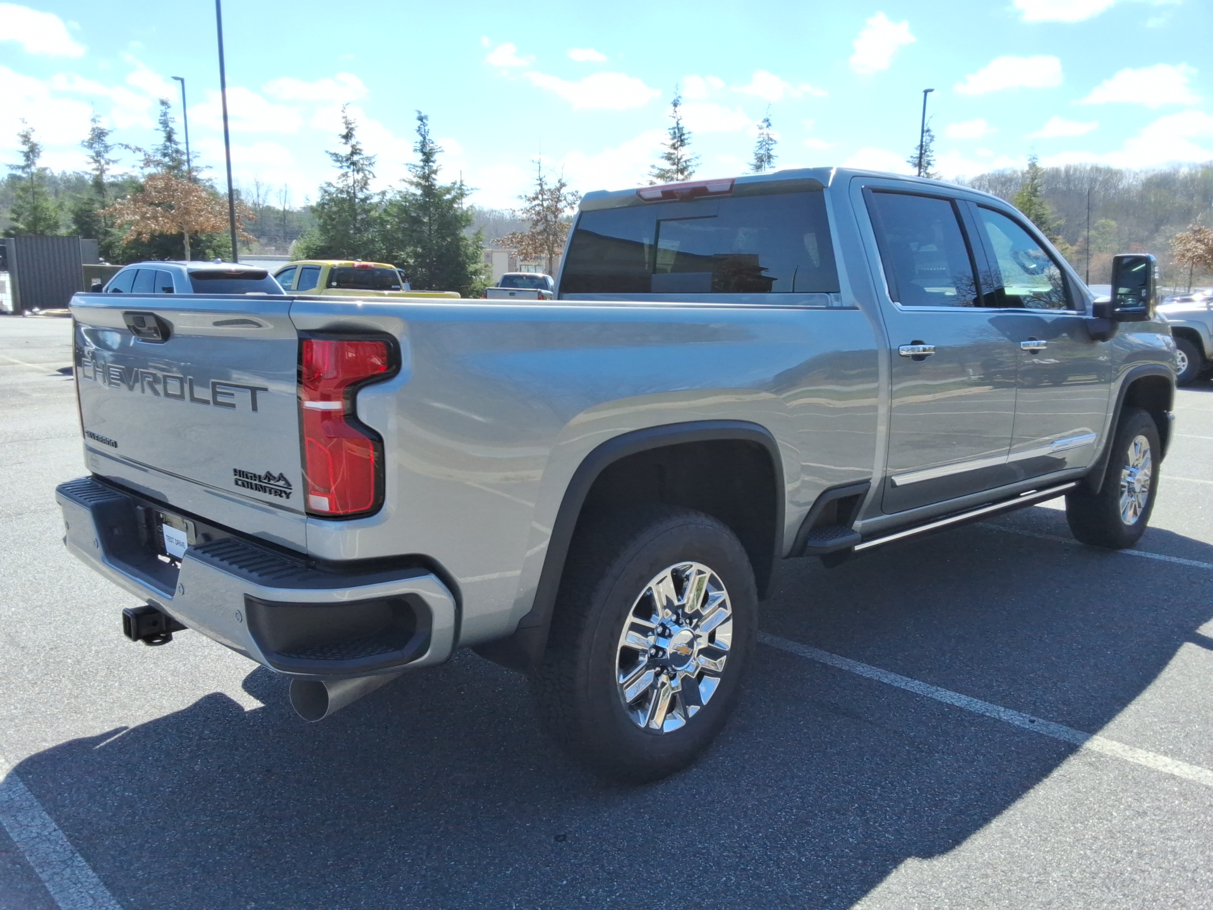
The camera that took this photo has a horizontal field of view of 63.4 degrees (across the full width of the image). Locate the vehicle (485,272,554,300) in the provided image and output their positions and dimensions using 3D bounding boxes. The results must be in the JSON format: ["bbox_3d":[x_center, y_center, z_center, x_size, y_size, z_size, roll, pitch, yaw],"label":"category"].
[{"bbox_3d":[-2.781,-5.473,34.901,1.960,1.860,5.700,1,10,5],"label":"vehicle"}]

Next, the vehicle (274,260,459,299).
[{"bbox_3d":[-4.989,-2.693,18.401,1.900,1.820,5.450,-10,14,-44],"label":"vehicle"}]

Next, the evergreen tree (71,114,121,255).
[{"bbox_3d":[-19.249,-9.176,37.403,2.500,7.354,2.500,-5,11,-26],"label":"evergreen tree"}]

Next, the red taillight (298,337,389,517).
[{"bbox_3d":[-0.589,-0.056,2.235,0.170,0.435,0.200,-9,14,-43],"label":"red taillight"}]

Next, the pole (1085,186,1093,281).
[{"bbox_3d":[38.263,-16.332,77.450,0.500,9.500,0.300,10,14,43],"label":"pole"}]

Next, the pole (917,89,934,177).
[{"bbox_3d":[12.633,-9.840,39.335,0.600,9.250,0.300,10,14,43],"label":"pole"}]

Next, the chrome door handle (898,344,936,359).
[{"bbox_3d":[1.169,-0.392,3.681,0.260,0.046,0.050,-8,12,-44],"label":"chrome door handle"}]

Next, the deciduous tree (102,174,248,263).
[{"bbox_3d":[-11.638,-5.619,27.080,3.850,4.176,3.850,-4,11,-23],"label":"deciduous tree"}]

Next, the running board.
[{"bbox_3d":[1.601,0.259,4.345,2.070,0.080,0.160,-7,12,-44],"label":"running board"}]

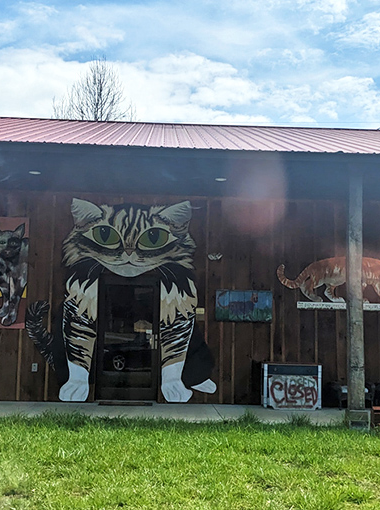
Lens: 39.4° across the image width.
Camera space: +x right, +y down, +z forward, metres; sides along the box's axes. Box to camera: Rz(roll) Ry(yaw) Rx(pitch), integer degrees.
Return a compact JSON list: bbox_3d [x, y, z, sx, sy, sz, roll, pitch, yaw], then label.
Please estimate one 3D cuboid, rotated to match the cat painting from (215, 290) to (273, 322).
[{"bbox_3d":[0.895,0.847,8.733,0.928,0.507,0.040,1,-6,-2],"label":"cat painting"}]

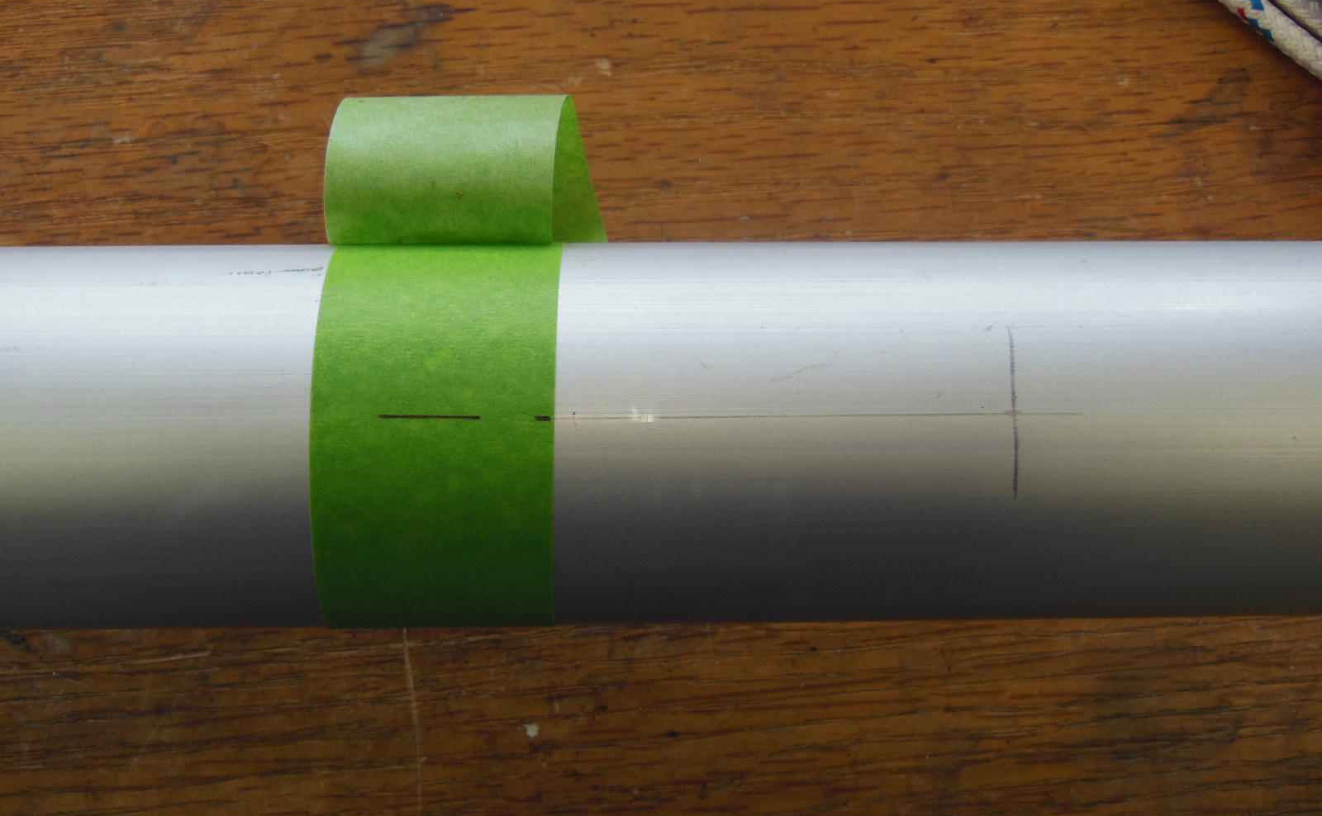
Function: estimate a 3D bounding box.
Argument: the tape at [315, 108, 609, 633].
[{"bbox_3d":[-0.022,-0.005,0.203,0.030,0.045,0.061,0,85,-2],"label":"tape"}]

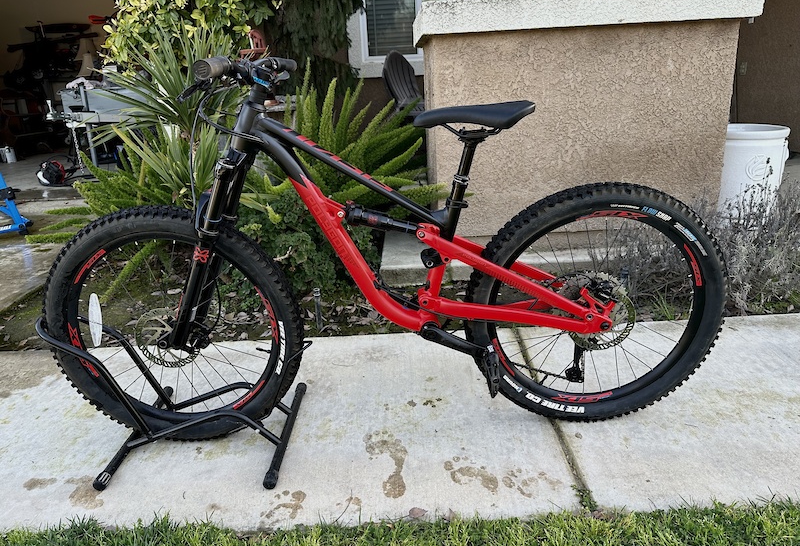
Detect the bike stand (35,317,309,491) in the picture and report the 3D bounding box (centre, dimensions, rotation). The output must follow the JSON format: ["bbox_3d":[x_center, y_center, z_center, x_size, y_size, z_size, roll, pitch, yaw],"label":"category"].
[{"bbox_3d":[-0.586,0.272,1.435,0.600,0.355,0.490,-3,17,1],"label":"bike stand"}]

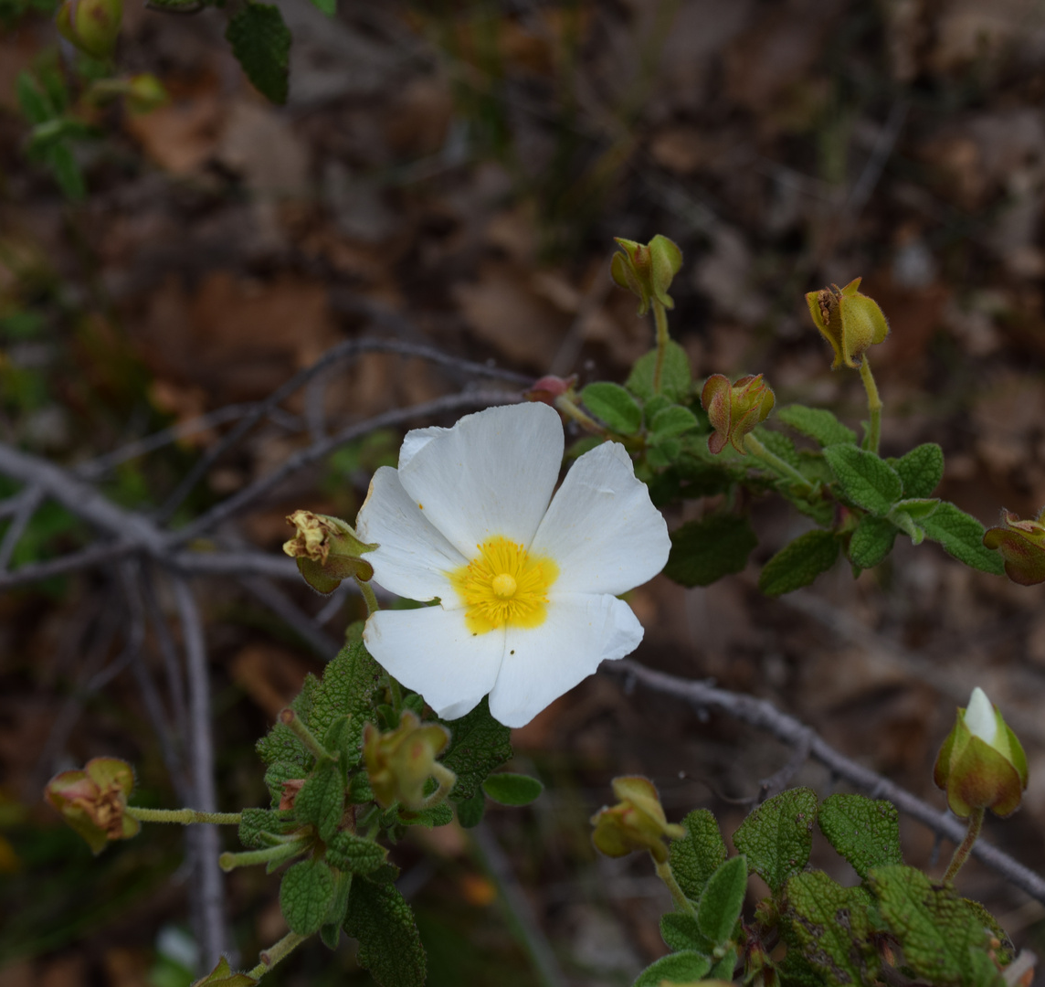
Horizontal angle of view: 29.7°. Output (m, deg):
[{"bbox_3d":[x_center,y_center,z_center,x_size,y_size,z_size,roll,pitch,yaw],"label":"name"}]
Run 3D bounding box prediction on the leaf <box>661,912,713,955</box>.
[{"bbox_3d":[0.024,0.064,0.286,0.010,0.003,0.007,26,53,-18],"label":"leaf"}]

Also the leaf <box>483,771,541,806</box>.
[{"bbox_3d":[-0.002,0.045,0.300,0.009,0.002,0.006,7,59,-12],"label":"leaf"}]

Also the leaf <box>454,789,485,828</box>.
[{"bbox_3d":[-0.009,0.052,0.333,0.005,0.003,0.010,6,67,9],"label":"leaf"}]

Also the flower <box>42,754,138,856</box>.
[{"bbox_3d":[-0.063,0.046,0.289,0.013,0.013,0.011,13,44,14],"label":"flower"}]

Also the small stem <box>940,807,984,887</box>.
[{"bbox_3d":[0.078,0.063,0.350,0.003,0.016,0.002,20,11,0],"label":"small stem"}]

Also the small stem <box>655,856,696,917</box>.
[{"bbox_3d":[0.022,0.057,0.285,0.002,0.012,0.002,-32,20,0],"label":"small stem"}]

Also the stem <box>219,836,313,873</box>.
[{"bbox_3d":[-0.037,0.052,0.285,0.014,0.002,0.002,-8,19,-26],"label":"stem"}]

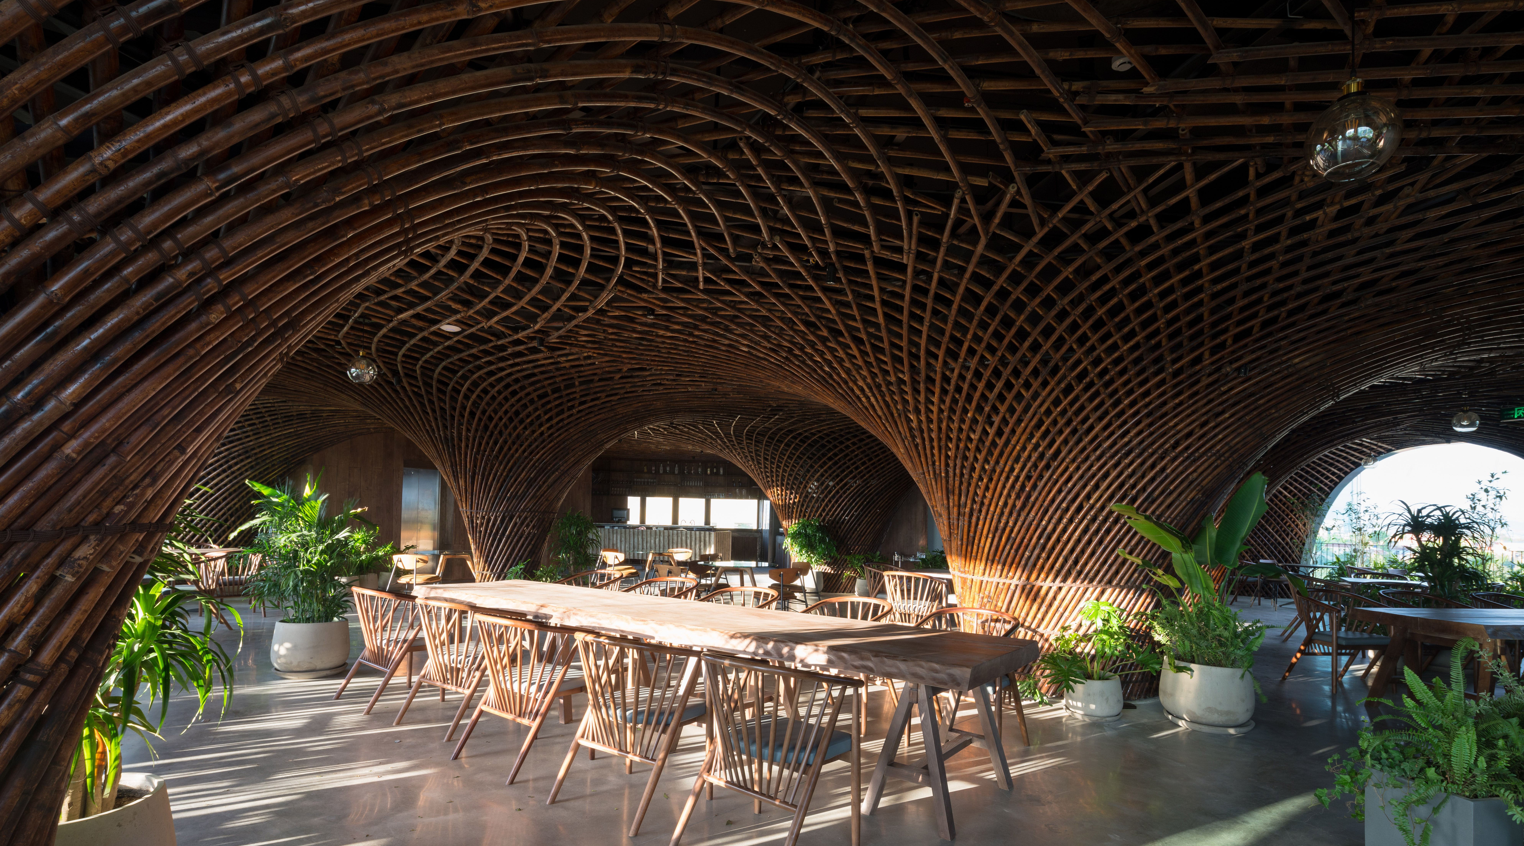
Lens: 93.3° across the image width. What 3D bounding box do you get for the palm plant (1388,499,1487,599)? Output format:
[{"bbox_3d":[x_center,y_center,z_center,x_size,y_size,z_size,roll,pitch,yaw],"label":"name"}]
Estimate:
[{"bbox_3d":[7.210,1.687,7.695,0.950,1.681,0.920,-1,-7,20],"label":"palm plant"}]

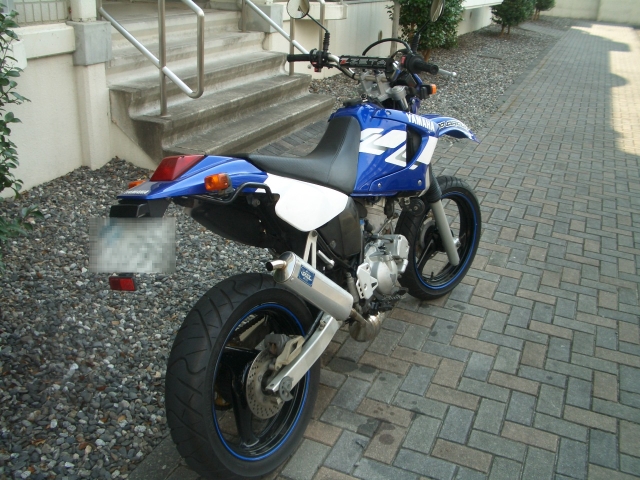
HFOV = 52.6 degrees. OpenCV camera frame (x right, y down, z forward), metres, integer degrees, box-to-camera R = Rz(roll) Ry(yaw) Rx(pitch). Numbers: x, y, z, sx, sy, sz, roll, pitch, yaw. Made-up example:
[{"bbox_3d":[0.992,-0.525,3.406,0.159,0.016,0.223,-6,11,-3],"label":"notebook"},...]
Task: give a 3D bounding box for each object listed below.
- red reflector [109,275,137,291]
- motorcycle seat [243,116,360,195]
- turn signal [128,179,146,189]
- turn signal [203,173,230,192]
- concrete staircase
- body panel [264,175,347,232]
[{"bbox_3d":[-0.465,0.103,1.524,0.076,0.034,0.014,4,19,33],"label":"red reflector"},{"bbox_3d":[-0.057,-0.256,2.117,0.250,0.250,0.560,4,19,33],"label":"motorcycle seat"},{"bbox_3d":[-0.481,-0.147,1.733,0.050,0.043,0.046,4,19,33],"label":"turn signal"},{"bbox_3d":[-0.249,-0.139,1.580,0.050,0.043,0.046,4,19,33],"label":"turn signal"},{"bbox_3d":[-0.961,-1.510,5.651,1.430,1.050,2.420,12,25,20],"label":"concrete staircase"},{"bbox_3d":[-0.023,-0.128,1.943,0.070,0.190,0.340,4,19,33],"label":"body panel"}]

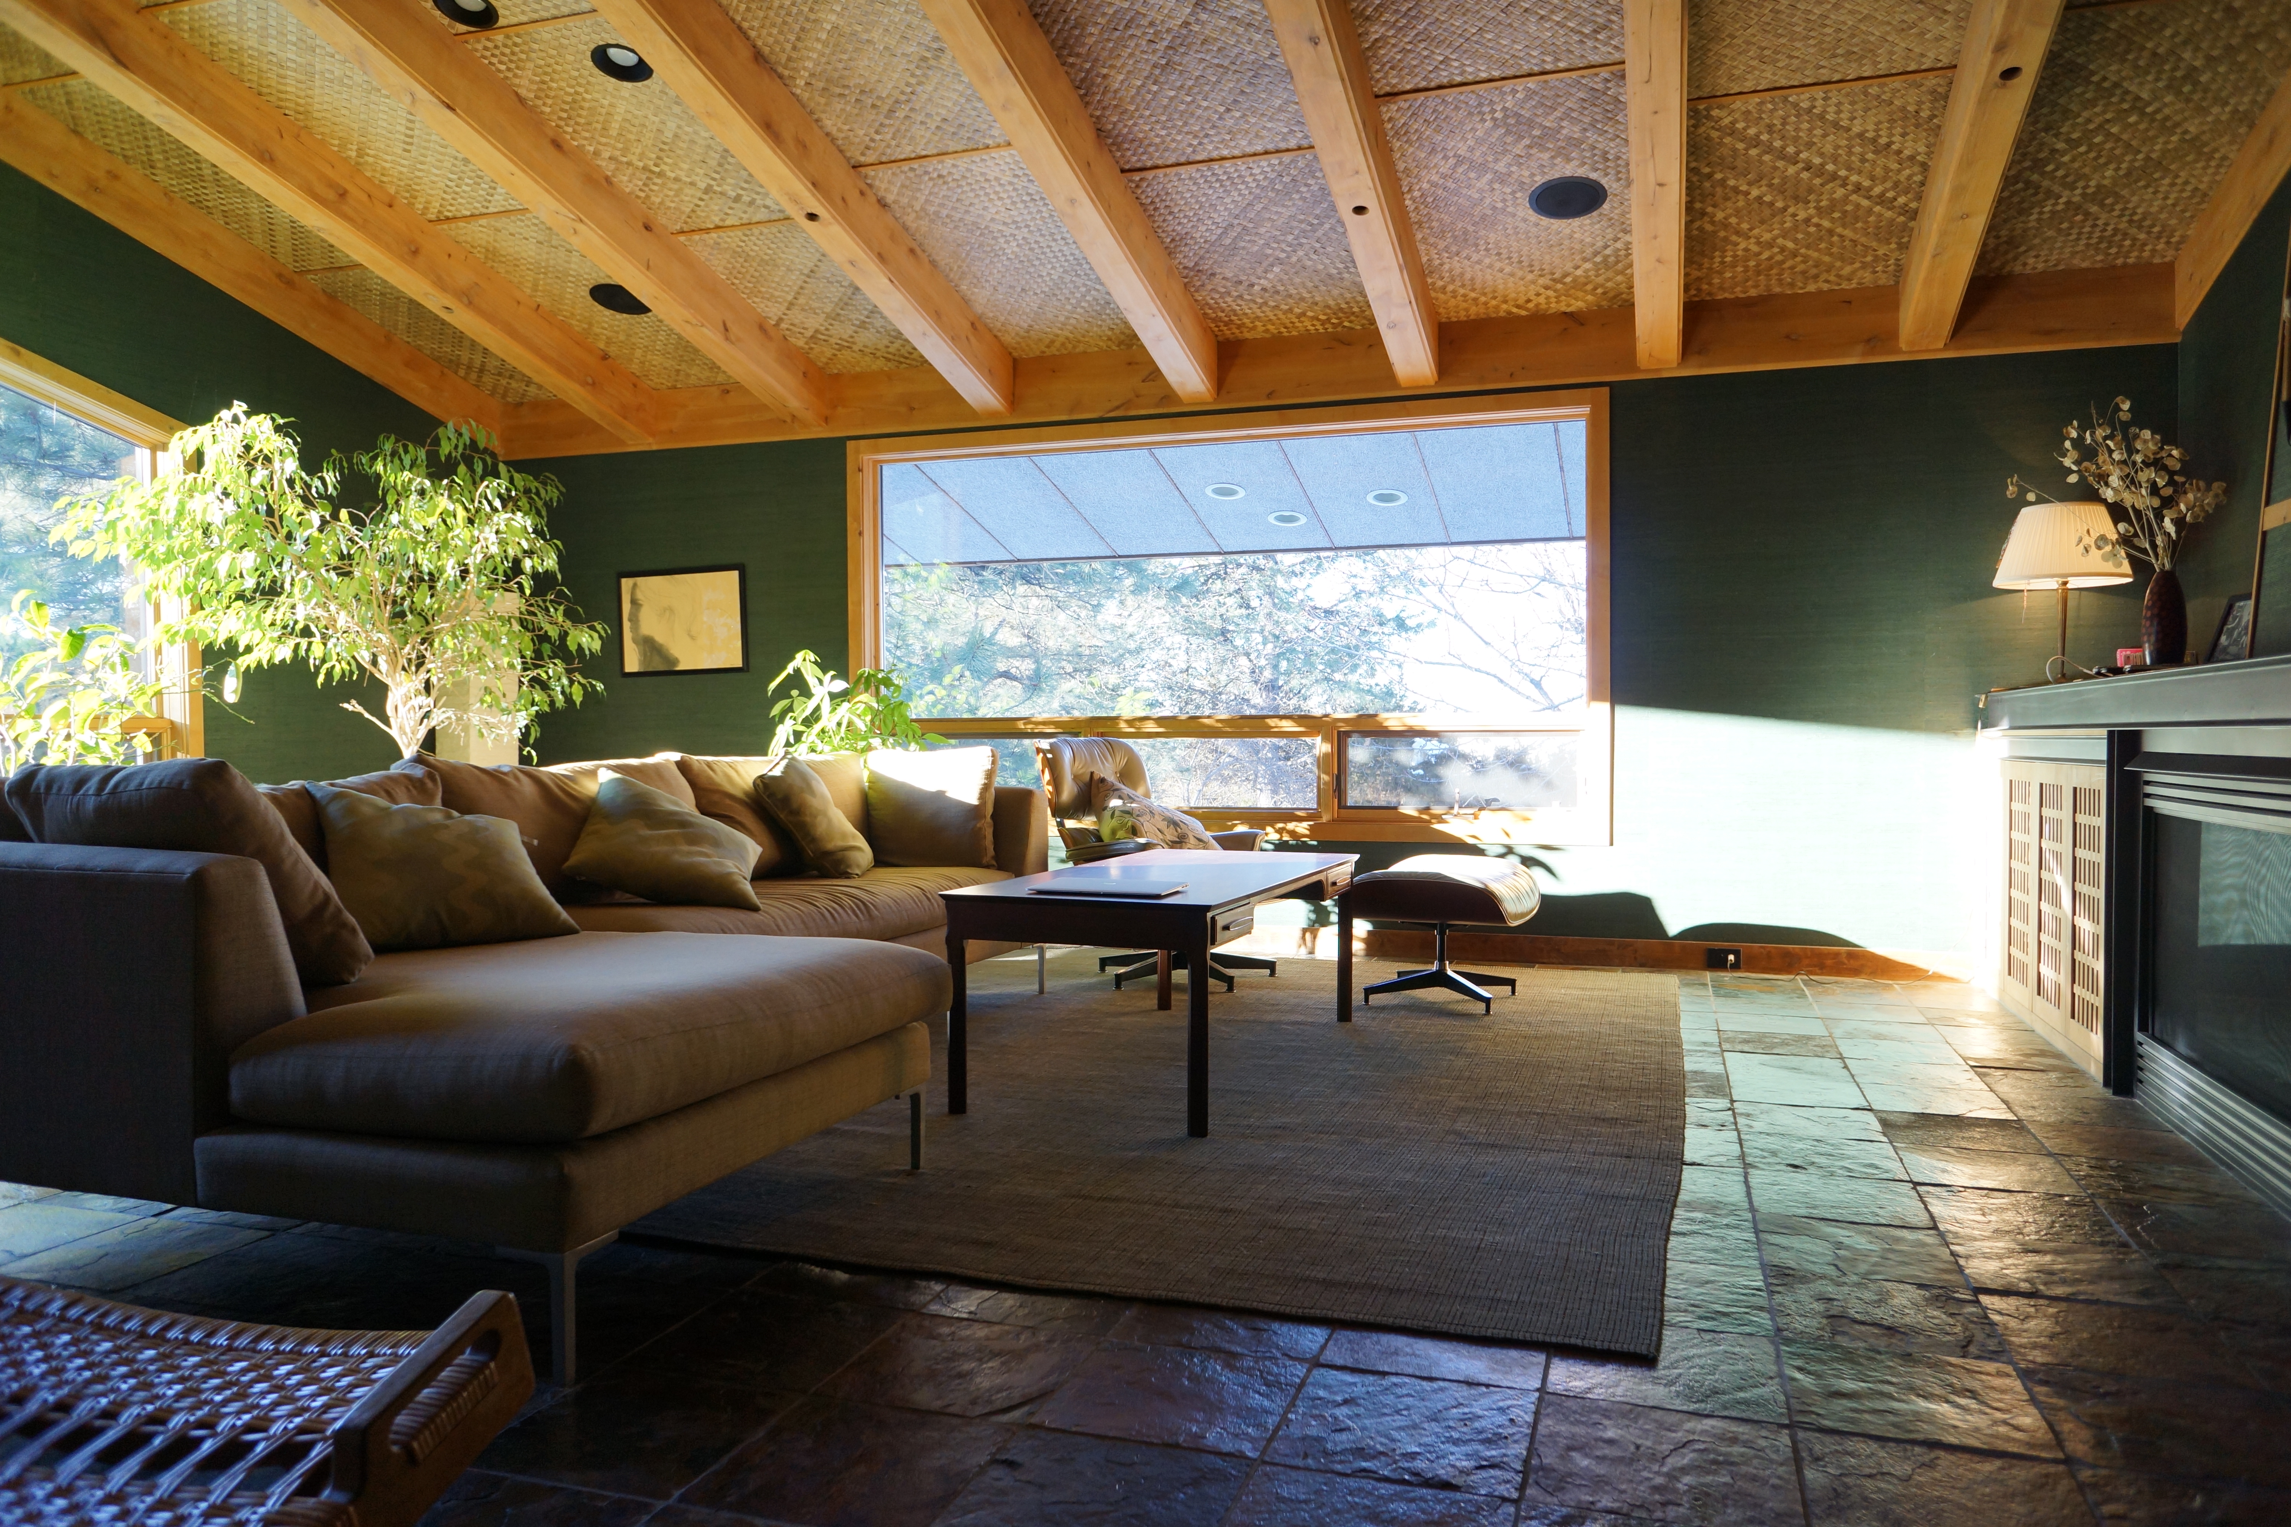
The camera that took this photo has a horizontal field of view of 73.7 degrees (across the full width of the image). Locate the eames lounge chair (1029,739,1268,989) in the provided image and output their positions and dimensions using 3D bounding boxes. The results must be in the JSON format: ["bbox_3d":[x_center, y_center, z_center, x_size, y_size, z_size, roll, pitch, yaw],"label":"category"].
[{"bbox_3d":[0.074,0.330,5.334,0.860,0.830,0.840,1,2,31],"label":"eames lounge chair"}]

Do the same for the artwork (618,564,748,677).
[{"bbox_3d":[-2.033,-0.619,6.675,0.655,0.463,0.030,0,1,19],"label":"artwork"}]

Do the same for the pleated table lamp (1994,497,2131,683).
[{"bbox_3d":[2.737,-0.508,4.562,0.420,0.565,0.420,0,1,19],"label":"pleated table lamp"}]

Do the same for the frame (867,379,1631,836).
[{"bbox_3d":[0.216,-0.529,5.955,3.064,1.630,0.120,0,1,19],"label":"frame"}]

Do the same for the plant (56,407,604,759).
[{"bbox_3d":[-2.430,-0.137,4.557,1.550,1.810,1.250,-1,1,-28],"label":"plant"}]

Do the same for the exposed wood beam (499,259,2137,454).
[{"bbox_3d":[0.160,-1.477,5.889,6.594,0.239,0.100,0,1,19],"label":"exposed wood beam"}]

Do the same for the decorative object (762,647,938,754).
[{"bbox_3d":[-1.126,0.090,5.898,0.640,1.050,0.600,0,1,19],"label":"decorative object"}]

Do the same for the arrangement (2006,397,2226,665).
[{"bbox_3d":[2.665,-0.604,4.172,0.500,0.780,0.480,0,1,19],"label":"arrangement"}]

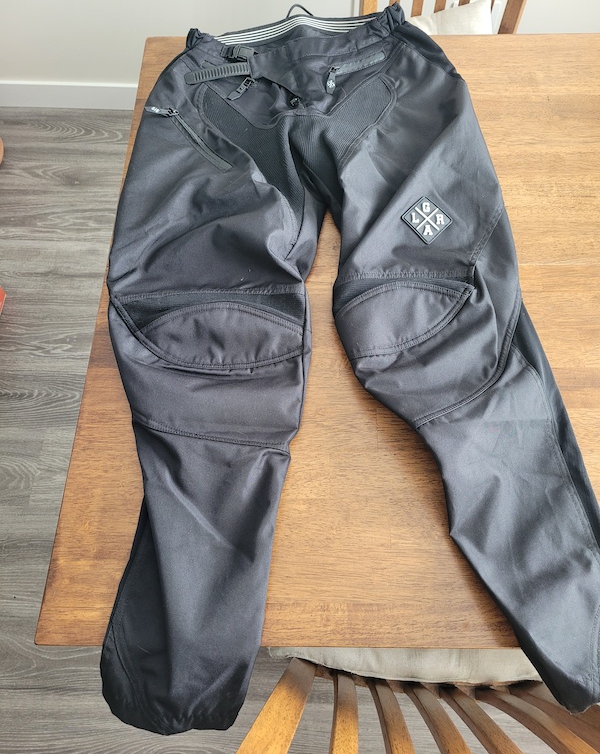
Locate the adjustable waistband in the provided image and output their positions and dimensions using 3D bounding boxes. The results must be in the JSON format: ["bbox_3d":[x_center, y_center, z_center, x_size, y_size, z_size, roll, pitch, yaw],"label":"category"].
[{"bbox_3d":[-0.004,-0.536,0.948,0.345,0.060,0.085,-8,64,-3],"label":"adjustable waistband"}]

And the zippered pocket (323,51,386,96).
[{"bbox_3d":[0.084,-0.460,0.904,0.092,0.018,0.050,-22,71,-10],"label":"zippered pocket"}]

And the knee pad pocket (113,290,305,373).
[{"bbox_3d":[-0.107,-0.054,0.702,0.212,0.040,0.098,0,69,1],"label":"knee pad pocket"}]

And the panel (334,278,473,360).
[{"bbox_3d":[0.123,-0.069,0.706,0.150,0.040,0.095,-5,69,-2],"label":"panel"}]

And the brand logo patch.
[{"bbox_3d":[0.164,-0.201,0.770,0.066,0.010,0.068,0,76,1],"label":"brand logo patch"}]

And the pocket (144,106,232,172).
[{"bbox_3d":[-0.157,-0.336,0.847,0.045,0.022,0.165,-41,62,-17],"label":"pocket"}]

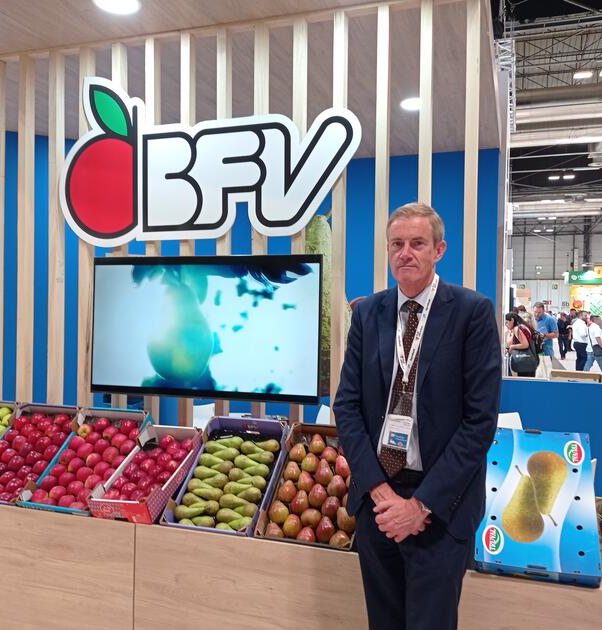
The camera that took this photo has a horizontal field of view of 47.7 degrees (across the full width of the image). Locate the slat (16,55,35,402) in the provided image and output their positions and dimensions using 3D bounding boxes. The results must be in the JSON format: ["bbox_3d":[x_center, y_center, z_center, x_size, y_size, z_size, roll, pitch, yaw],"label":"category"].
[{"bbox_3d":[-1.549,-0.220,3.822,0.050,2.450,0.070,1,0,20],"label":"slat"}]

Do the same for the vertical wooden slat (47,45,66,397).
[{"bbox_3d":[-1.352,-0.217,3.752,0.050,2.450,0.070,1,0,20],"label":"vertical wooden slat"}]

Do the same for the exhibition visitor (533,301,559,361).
[{"bbox_3d":[4.068,0.672,11.300,0.420,1.760,0.520,0,1,-18],"label":"exhibition visitor"}]

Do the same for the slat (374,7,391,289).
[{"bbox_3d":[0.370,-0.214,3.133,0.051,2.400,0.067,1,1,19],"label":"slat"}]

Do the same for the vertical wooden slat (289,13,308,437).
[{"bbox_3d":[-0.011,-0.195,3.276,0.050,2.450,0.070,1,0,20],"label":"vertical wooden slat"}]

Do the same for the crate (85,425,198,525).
[{"bbox_3d":[-0.686,0.701,3.081,0.300,0.110,0.500,0,31,21],"label":"crate"}]

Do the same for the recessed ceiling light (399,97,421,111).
[{"bbox_3d":[0.772,-1.446,4.627,0.200,0.040,0.200,1,1,19],"label":"recessed ceiling light"}]

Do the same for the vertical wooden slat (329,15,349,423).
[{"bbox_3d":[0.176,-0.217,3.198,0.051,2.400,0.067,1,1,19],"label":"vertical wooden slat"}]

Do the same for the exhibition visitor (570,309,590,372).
[{"bbox_3d":[5.862,0.786,14.306,0.520,1.720,0.340,1,0,30],"label":"exhibition visitor"}]

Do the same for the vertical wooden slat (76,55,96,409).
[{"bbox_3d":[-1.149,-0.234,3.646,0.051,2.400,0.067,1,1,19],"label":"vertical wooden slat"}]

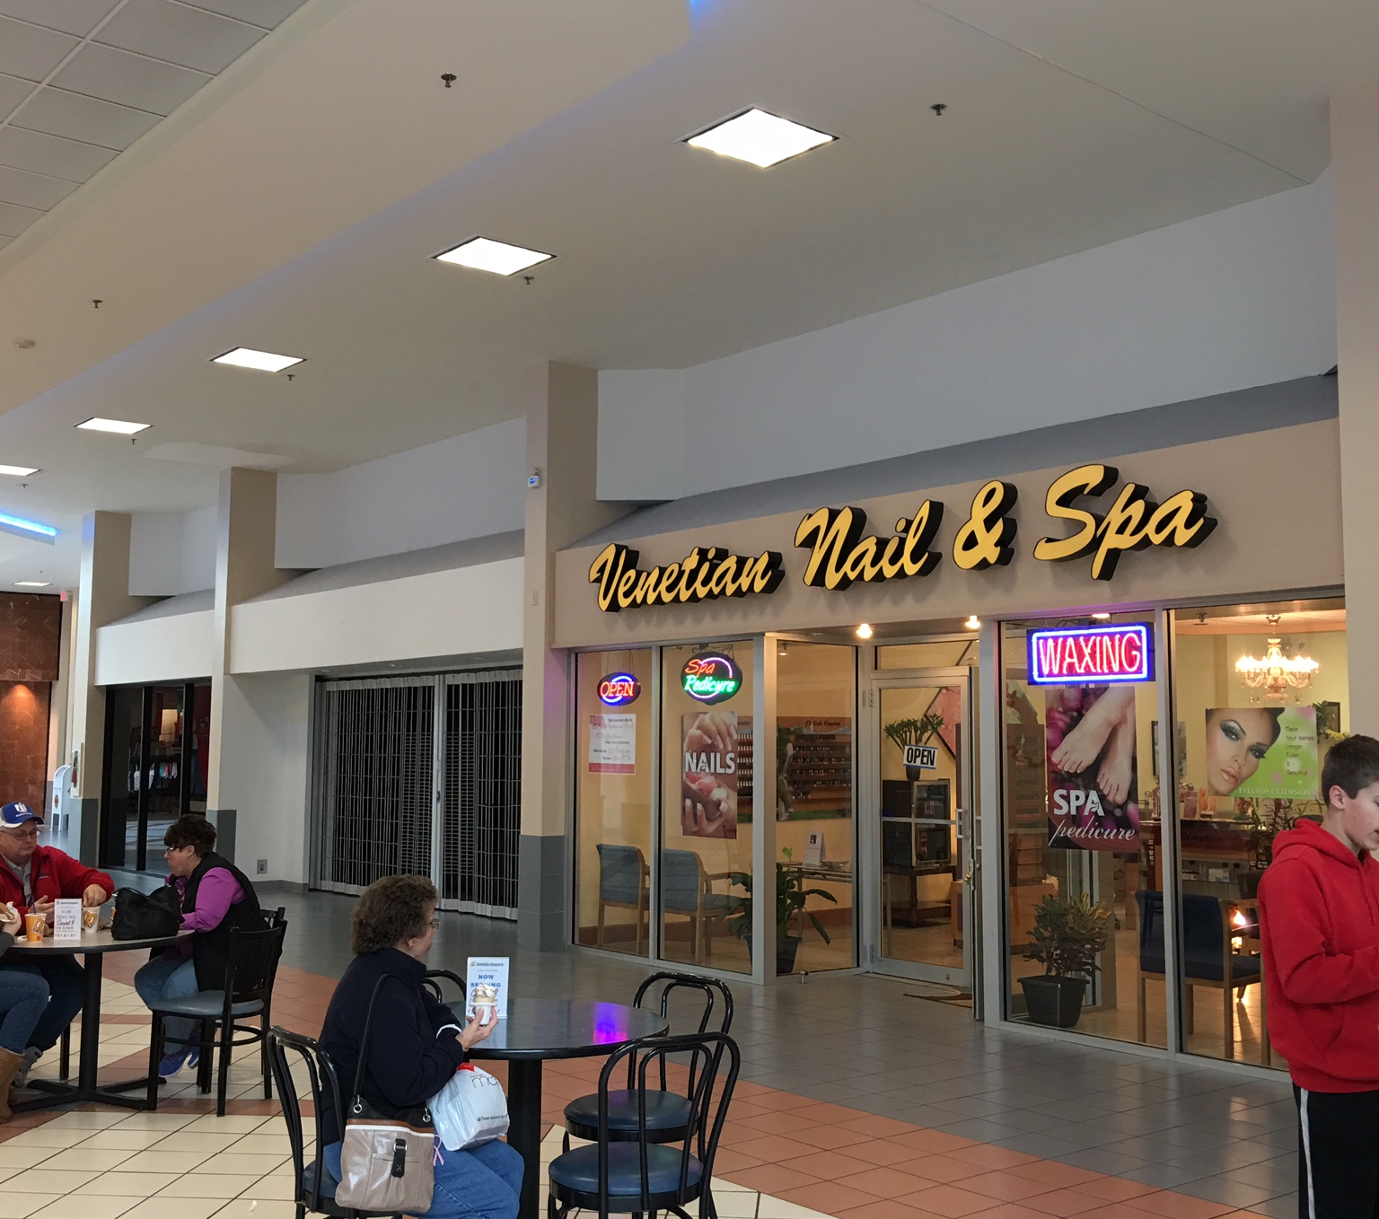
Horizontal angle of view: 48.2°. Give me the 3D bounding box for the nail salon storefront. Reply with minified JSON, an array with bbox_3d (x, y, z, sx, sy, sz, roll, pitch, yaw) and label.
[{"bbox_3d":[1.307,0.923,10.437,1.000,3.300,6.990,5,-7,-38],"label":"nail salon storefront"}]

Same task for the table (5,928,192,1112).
[{"bbox_3d":[-2.807,1.843,6.940,1.030,0.745,1.030,0,-6,5],"label":"table"}]

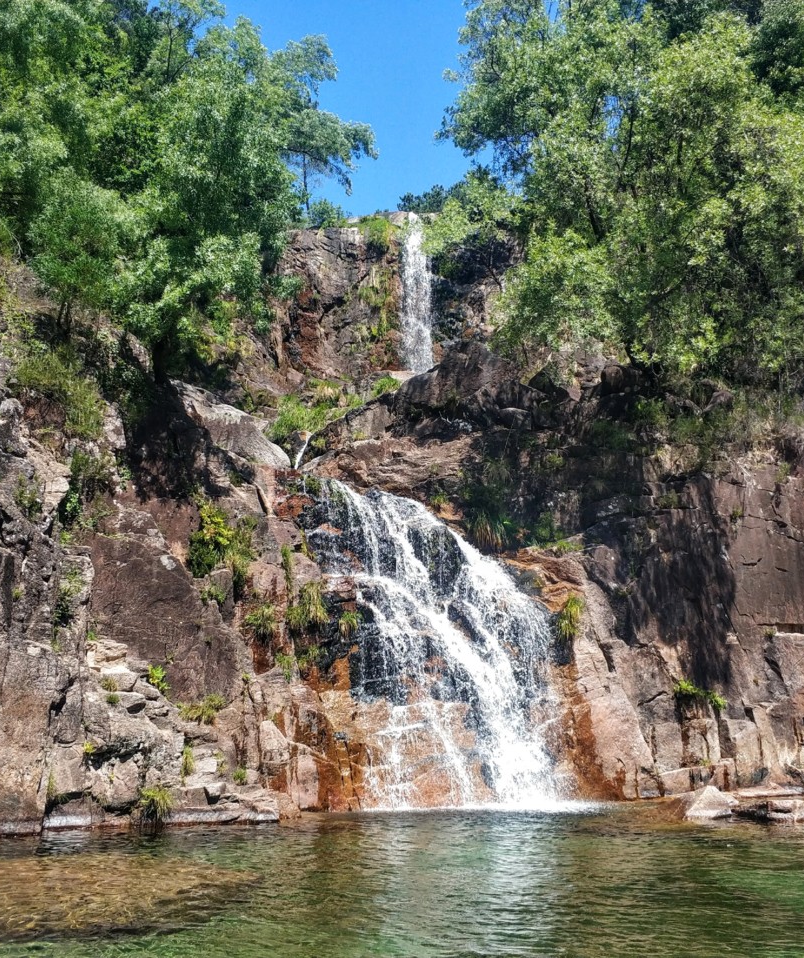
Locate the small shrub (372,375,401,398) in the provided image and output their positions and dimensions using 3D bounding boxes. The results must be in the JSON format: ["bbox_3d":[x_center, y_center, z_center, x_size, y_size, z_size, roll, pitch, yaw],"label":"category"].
[{"bbox_3d":[-0.396,-2.364,25.500,0.710,0.560,0.600,0,-13,0],"label":"small shrub"}]

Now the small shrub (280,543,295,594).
[{"bbox_3d":[-1.974,1.543,17.200,0.250,0.800,0.270,0,-13,0],"label":"small shrub"}]

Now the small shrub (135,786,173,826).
[{"bbox_3d":[-3.313,4.353,13.300,0.500,0.540,0.440,0,-13,0],"label":"small shrub"}]

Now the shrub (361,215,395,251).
[{"bbox_3d":[-0.675,-6.795,27.500,0.937,0.943,0.797,0,-12,0],"label":"shrub"}]

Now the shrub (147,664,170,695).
[{"bbox_3d":[-3.735,3.075,15.300,0.368,0.437,0.294,2,-13,-9],"label":"shrub"}]

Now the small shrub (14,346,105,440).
[{"bbox_3d":[-6.198,-1.543,18.000,1.660,1.498,1.328,2,-13,-9],"label":"small shrub"}]

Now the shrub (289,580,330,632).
[{"bbox_3d":[-1.558,2.147,16.800,0.707,0.832,0.530,2,-13,-9],"label":"shrub"}]

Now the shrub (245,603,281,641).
[{"bbox_3d":[-2.279,2.328,16.300,0.588,0.590,0.471,2,-13,-9],"label":"shrub"}]

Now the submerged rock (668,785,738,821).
[{"bbox_3d":[4.382,4.717,14.500,1.020,0.480,0.800,0,-13,0],"label":"submerged rock"}]

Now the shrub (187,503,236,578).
[{"bbox_3d":[-3.227,1.042,16.900,0.840,1.250,0.750,0,-13,0],"label":"shrub"}]

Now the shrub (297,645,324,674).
[{"bbox_3d":[-1.504,2.967,16.400,0.460,0.470,0.400,0,-13,0],"label":"shrub"}]

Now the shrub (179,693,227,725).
[{"bbox_3d":[-3.040,3.497,15.200,0.731,0.463,0.549,2,-13,-9],"label":"shrub"}]

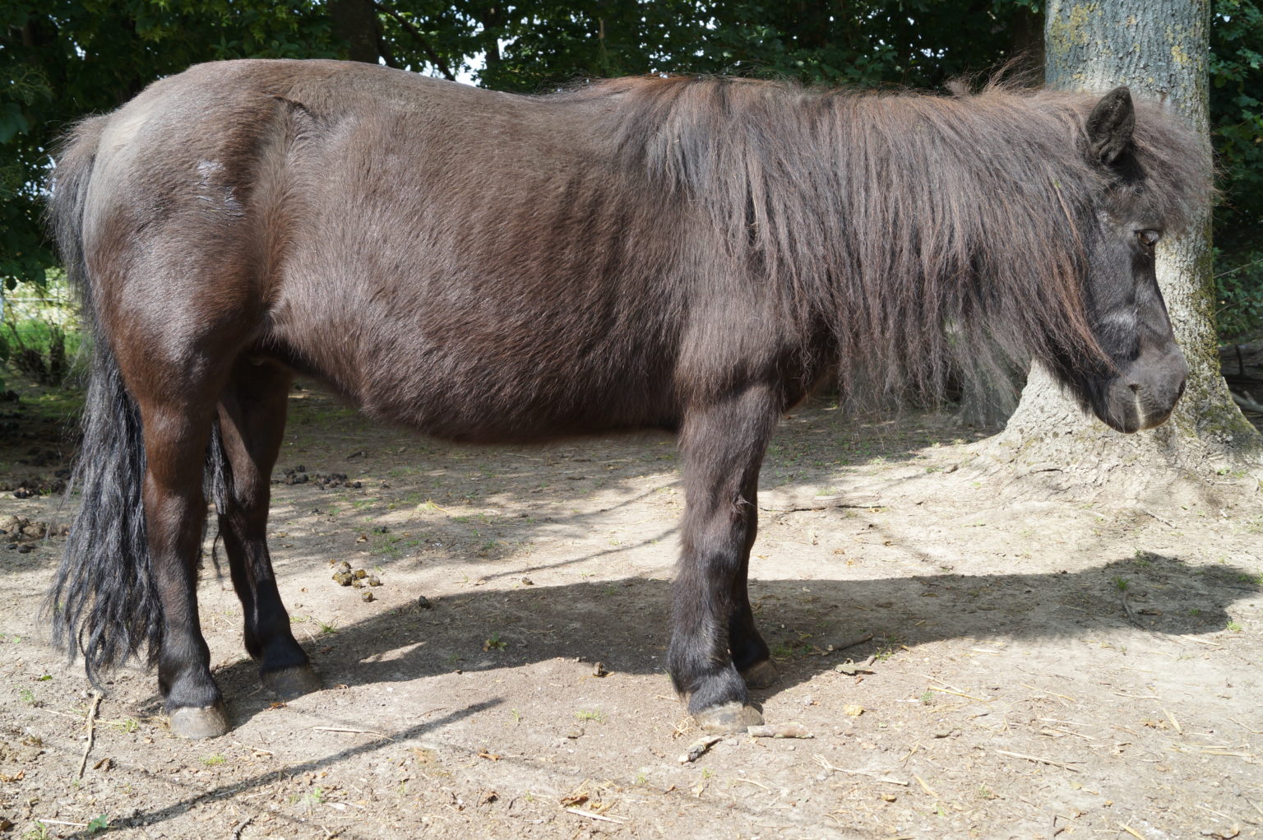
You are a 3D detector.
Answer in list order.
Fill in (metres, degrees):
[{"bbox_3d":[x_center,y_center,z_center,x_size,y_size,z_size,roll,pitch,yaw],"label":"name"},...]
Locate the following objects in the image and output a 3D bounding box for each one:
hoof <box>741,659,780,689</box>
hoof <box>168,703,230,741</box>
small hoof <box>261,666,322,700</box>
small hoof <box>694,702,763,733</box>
[{"bbox_3d":[0.214,0.444,1.893,0.108,0.047,0.096,-1,7,-8],"label":"hoof"},{"bbox_3d":[-0.692,0.469,1.679,0.097,0.048,0.088,0,7,4],"label":"hoof"},{"bbox_3d":[-0.599,0.450,1.850,0.103,0.046,0.092,-2,7,-14],"label":"small hoof"},{"bbox_3d":[0.160,0.465,1.705,0.110,0.049,0.097,0,7,-3],"label":"small hoof"}]

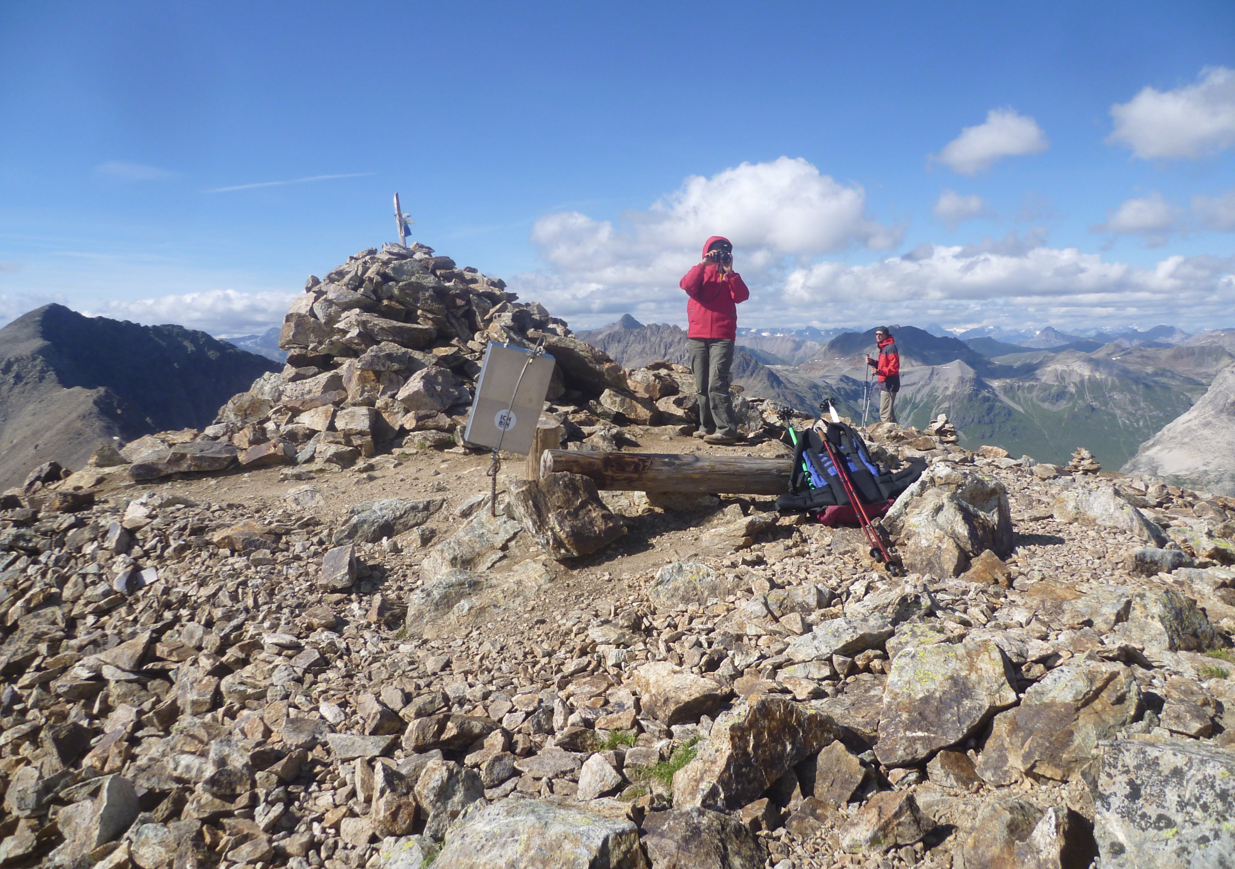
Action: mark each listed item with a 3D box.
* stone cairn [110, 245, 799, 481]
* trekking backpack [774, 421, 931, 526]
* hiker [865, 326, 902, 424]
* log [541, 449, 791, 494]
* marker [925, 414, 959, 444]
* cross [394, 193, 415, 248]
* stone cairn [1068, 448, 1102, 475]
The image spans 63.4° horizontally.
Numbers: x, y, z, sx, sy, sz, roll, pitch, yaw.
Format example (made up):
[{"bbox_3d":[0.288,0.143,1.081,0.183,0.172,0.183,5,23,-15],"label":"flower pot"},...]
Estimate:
[{"bbox_3d":[-1.200,-0.865,9.411,5.700,1.950,4.000,0,6,0],"label":"stone cairn"},{"bbox_3d":[1.452,0.238,6.250,0.880,0.640,0.370,-10,-16,0],"label":"trekking backpack"},{"bbox_3d":[4.170,-0.796,15.700,0.550,1.790,0.520,-2,6,-20],"label":"hiker"},{"bbox_3d":[0.408,0.247,6.550,1.760,0.250,0.250,-1,6,-8],"label":"log"},{"bbox_3d":[3.278,-0.059,10.100,0.340,0.300,0.320,0,6,0],"label":"marker"},{"bbox_3d":[-2.054,-2.063,9.600,0.210,0.510,0.120,-6,6,1],"label":"cross"},{"bbox_3d":[4.282,0.247,9.150,0.290,0.260,0.280,0,6,0],"label":"stone cairn"}]

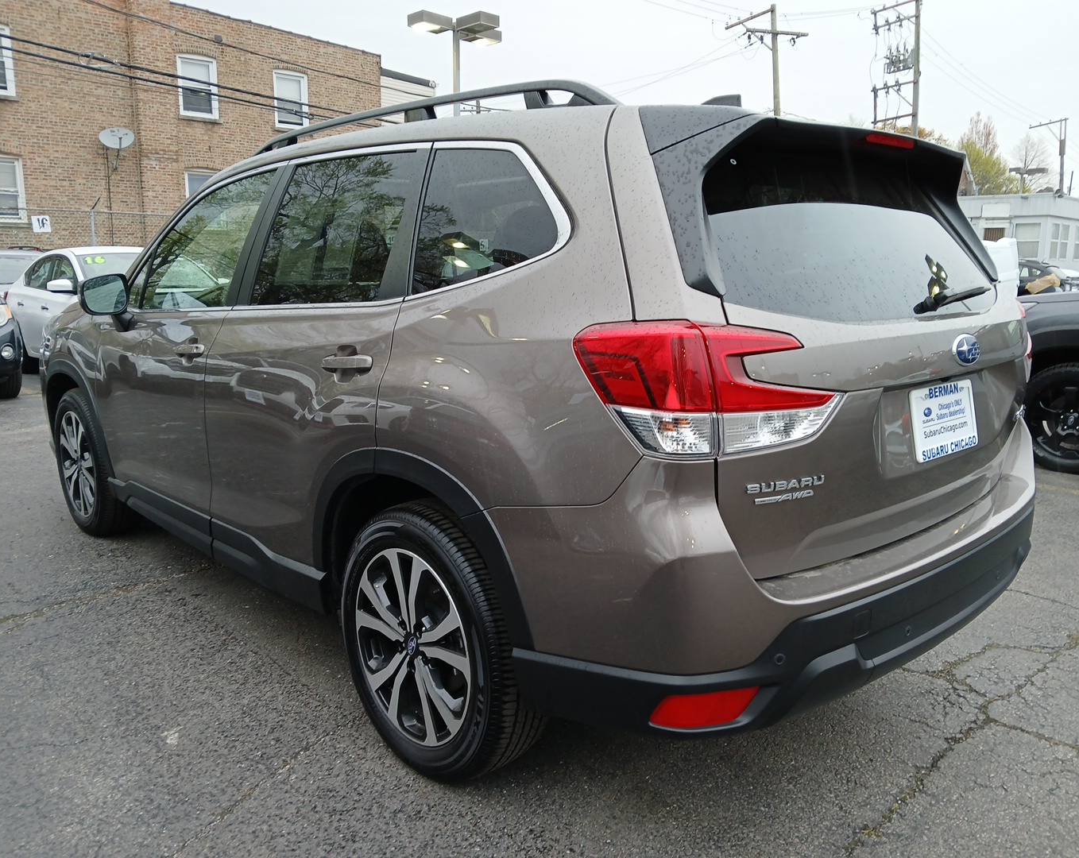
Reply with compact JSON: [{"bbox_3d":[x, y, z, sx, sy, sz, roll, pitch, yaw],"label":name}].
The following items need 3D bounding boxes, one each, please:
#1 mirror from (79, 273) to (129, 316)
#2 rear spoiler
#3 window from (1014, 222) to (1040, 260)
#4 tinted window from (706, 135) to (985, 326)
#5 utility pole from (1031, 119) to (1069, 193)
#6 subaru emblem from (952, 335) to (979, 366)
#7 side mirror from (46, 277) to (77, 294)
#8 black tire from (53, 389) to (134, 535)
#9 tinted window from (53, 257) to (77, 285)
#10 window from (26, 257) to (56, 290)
[{"bbox_3d":[-1.690,-0.521,3.345,0.190,0.168,0.115,-9,14,-43],"label":"mirror"},{"bbox_3d":[0.718,-0.538,2.102,1.320,0.410,0.390,-9,14,-43],"label":"rear spoiler"},{"bbox_3d":[17.038,-6.569,30.000,0.100,1.280,0.820,-10,15,-43],"label":"window"},{"bbox_3d":[0.764,-0.474,2.094,1.290,0.470,0.100,-10,-17,-43],"label":"tinted window"},{"bbox_3d":[28.100,-11.800,48.200,0.400,10.500,2.800,0,10,-6],"label":"utility pole"},{"bbox_3d":[0.963,-0.179,1.939,0.123,0.073,0.017,-10,6,-43],"label":"subaru emblem"},{"bbox_3d":[-4.659,-1.393,8.371,0.250,0.165,0.140,-10,15,-43],"label":"side mirror"},{"bbox_3d":[-2.087,0.153,4.093,0.230,0.700,0.700,-10,15,-43],"label":"black tire"},{"bbox_3d":[-5.450,-1.780,9.900,0.900,0.430,0.070,11,-7,45],"label":"tinted window"},{"bbox_3d":[-6.150,-1.935,10.650,1.000,0.430,0.070,11,-7,45],"label":"window"}]

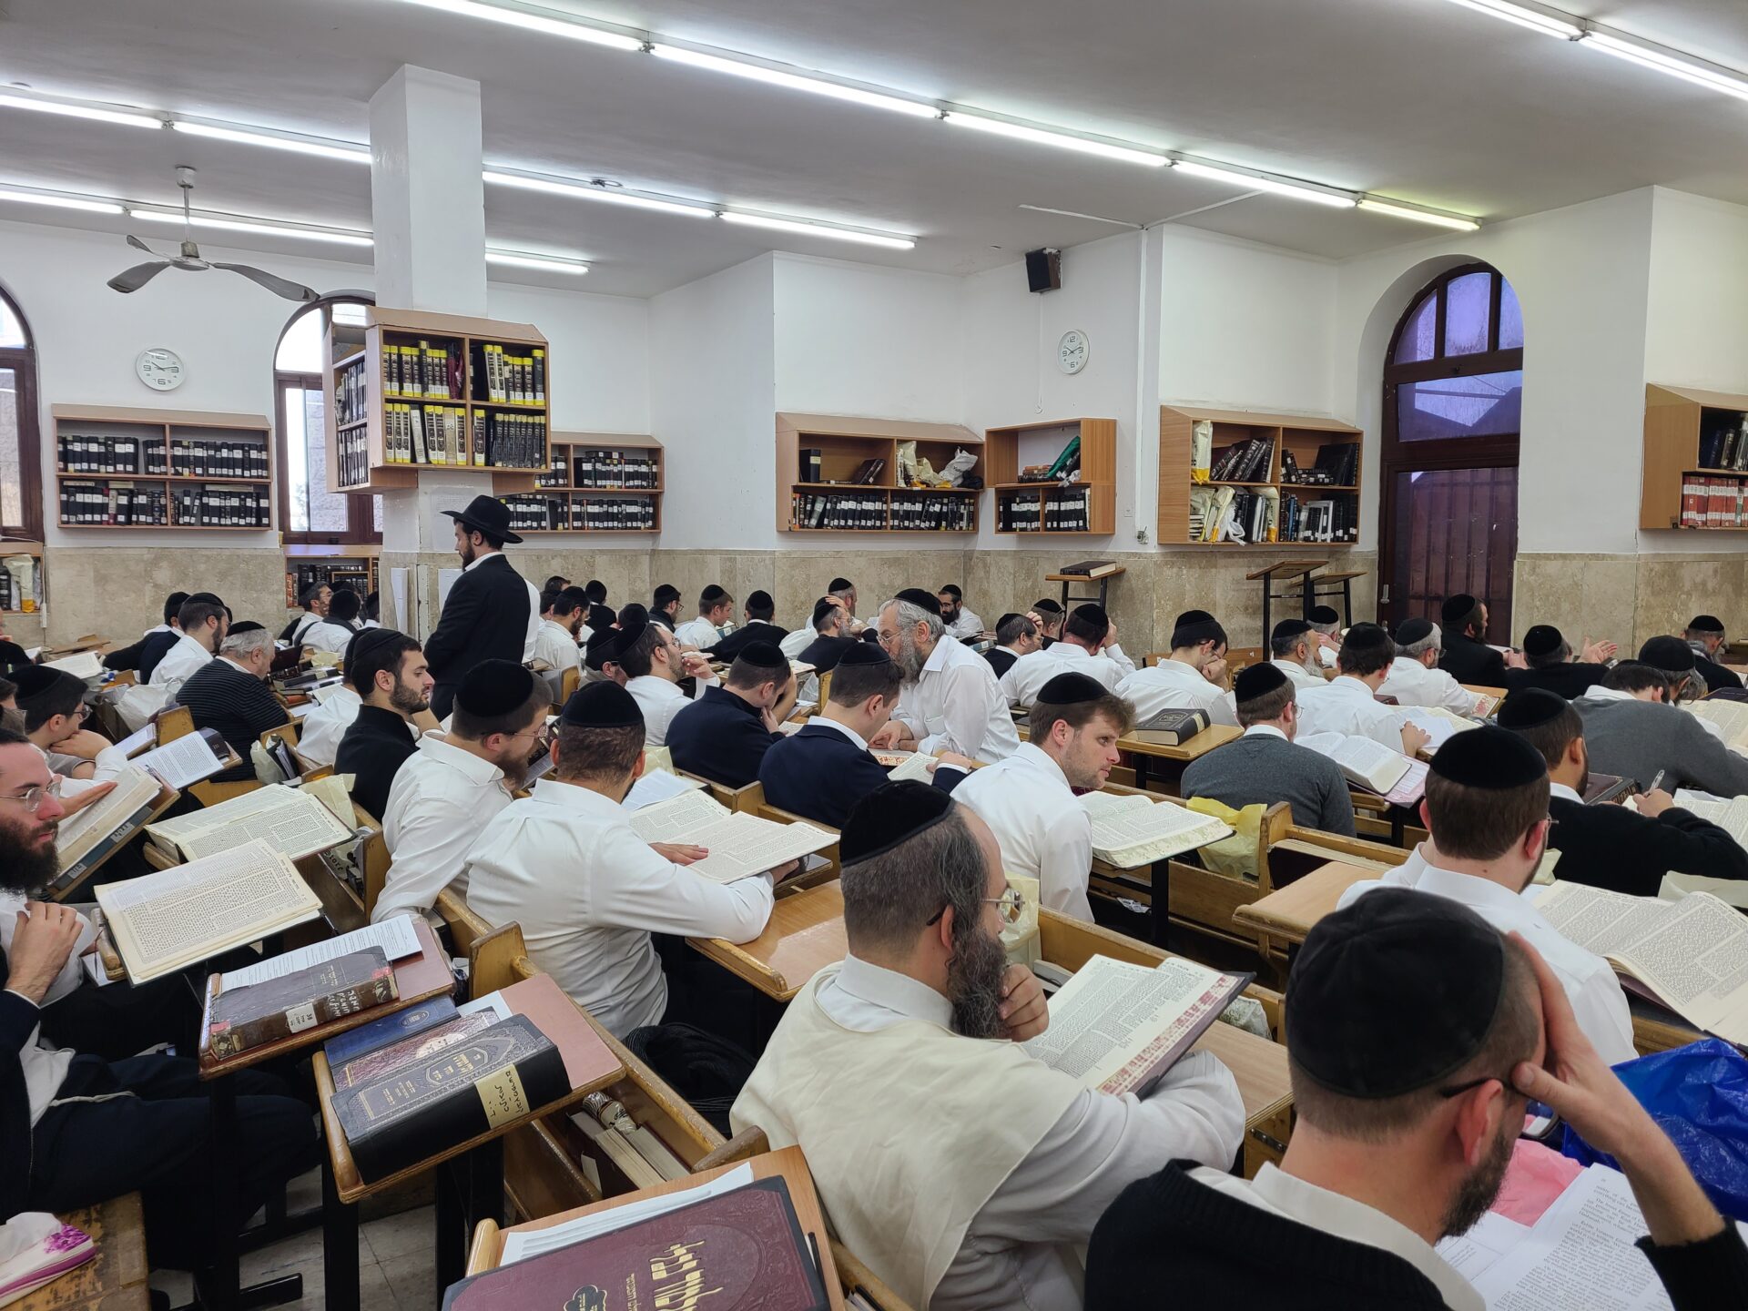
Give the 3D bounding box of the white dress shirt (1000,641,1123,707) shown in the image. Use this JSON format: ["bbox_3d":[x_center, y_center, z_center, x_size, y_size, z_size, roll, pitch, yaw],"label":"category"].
[{"bbox_3d":[0.775,0.208,5.311,0.520,0.560,0.400,2,4,25],"label":"white dress shirt"}]

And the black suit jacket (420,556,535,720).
[{"bbox_3d":[-1.686,-0.044,5.600,0.340,0.780,0.480,2,5,22],"label":"black suit jacket"}]

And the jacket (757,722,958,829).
[{"bbox_3d":[-0.048,0.439,3.461,0.430,0.580,0.480,-4,5,-43],"label":"jacket"}]

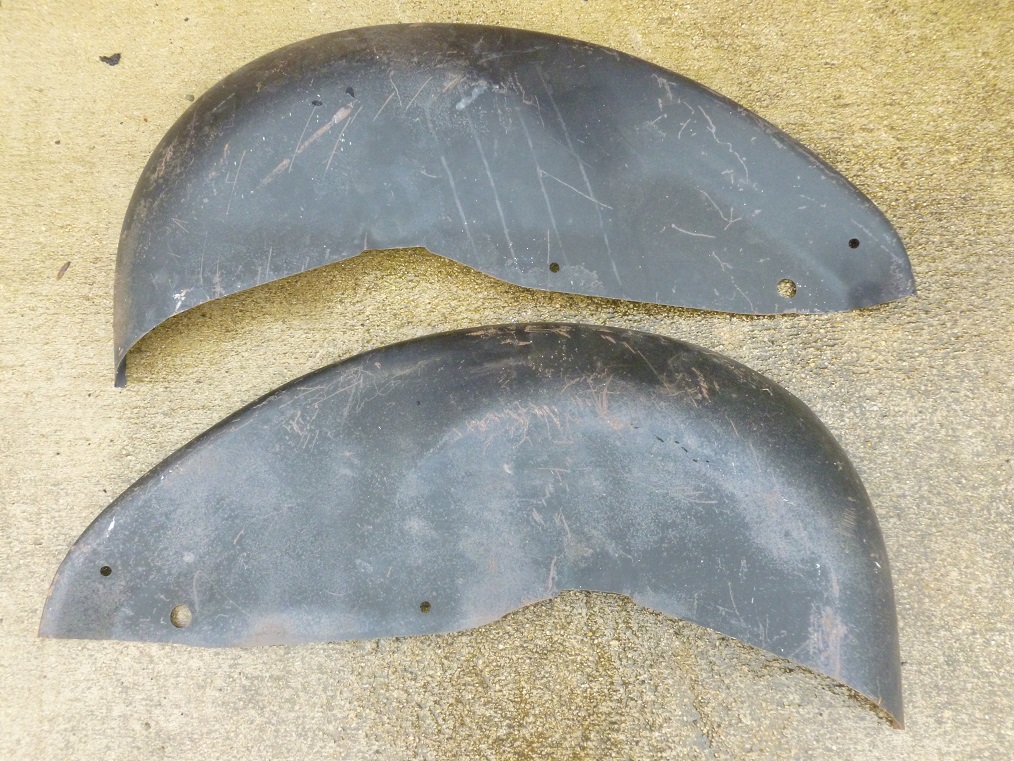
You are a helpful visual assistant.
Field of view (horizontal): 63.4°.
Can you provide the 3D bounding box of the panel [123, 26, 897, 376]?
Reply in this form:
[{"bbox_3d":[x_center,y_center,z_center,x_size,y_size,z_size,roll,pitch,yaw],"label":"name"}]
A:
[{"bbox_3d":[-0.016,-0.241,0.946,0.922,0.088,0.398,-6,79,0],"label":"panel"}]

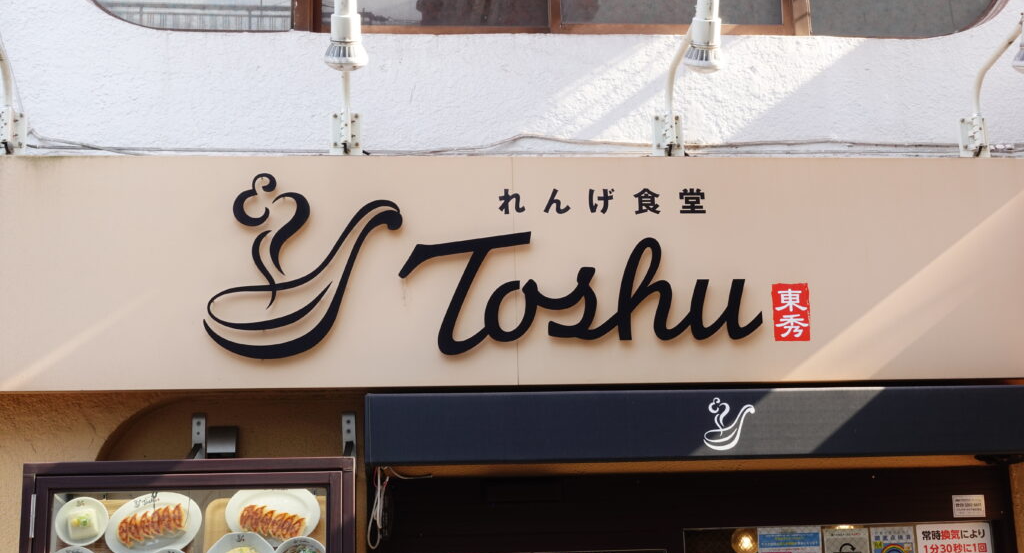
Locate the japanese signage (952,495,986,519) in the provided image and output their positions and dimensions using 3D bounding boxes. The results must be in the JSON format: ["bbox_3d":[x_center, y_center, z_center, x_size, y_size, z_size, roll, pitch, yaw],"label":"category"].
[{"bbox_3d":[1.482,0.745,4.513,0.108,0.071,0.010,0,-12,-5],"label":"japanese signage"}]

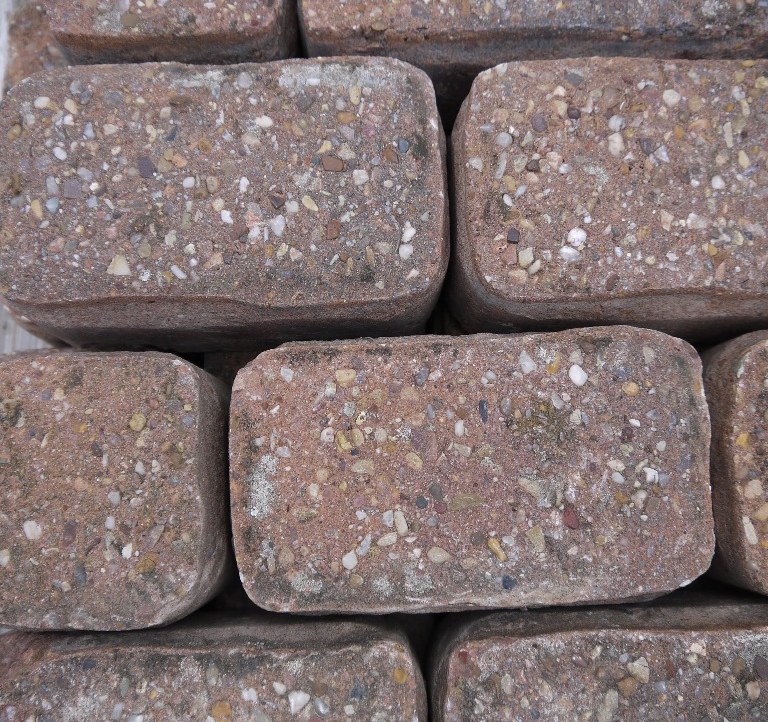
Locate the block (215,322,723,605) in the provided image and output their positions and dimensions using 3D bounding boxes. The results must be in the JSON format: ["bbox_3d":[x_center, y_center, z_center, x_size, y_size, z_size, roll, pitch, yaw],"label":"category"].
[{"bbox_3d":[0.037,0.051,0.386,0.205,0.070,0.116,-3,80,1],"label":"block"}]

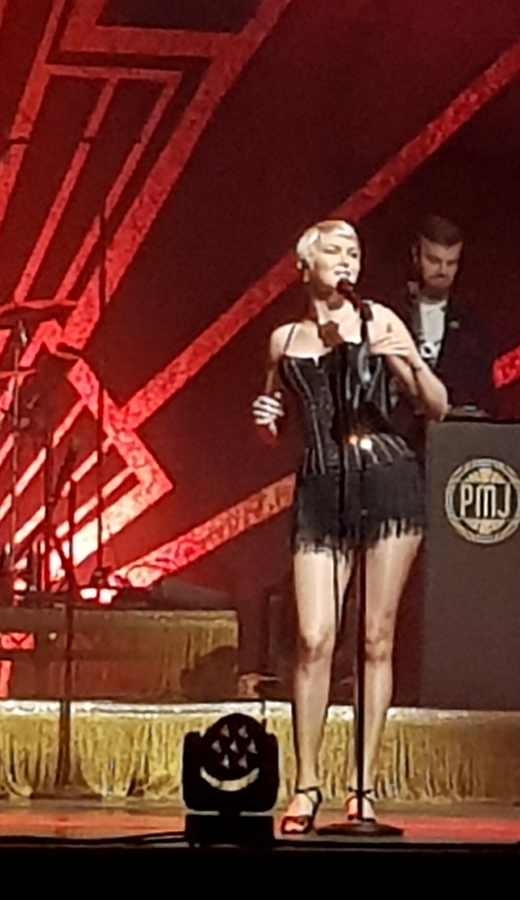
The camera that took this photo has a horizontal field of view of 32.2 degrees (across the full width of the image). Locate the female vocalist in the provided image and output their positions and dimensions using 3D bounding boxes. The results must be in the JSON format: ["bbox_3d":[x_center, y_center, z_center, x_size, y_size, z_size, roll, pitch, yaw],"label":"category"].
[{"bbox_3d":[0.263,0.222,2.620,0.540,1.740,0.400,1,0,16],"label":"female vocalist"}]

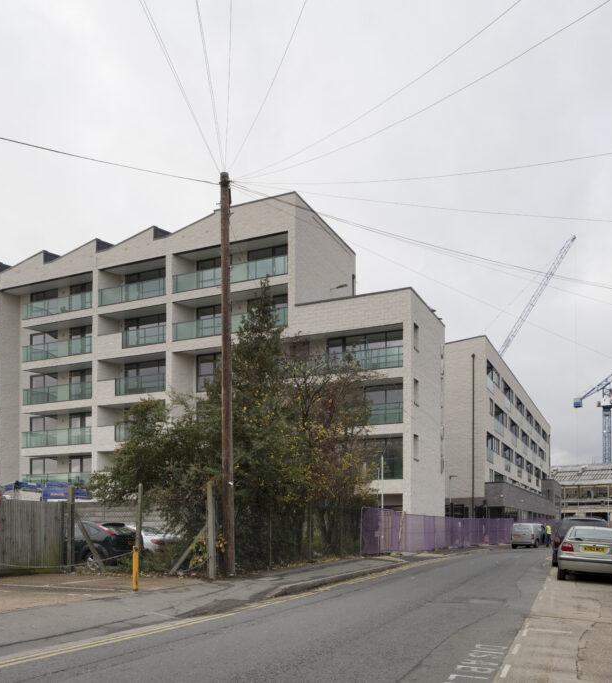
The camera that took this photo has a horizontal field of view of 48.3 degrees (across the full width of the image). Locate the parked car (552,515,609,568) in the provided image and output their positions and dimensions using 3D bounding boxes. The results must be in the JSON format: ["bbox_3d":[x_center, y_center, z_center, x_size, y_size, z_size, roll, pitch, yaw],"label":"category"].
[{"bbox_3d":[10.081,7.265,24.800,1.850,1.720,4.550,-4,-10,21],"label":"parked car"}]

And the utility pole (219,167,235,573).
[{"bbox_3d":[-2.038,0.846,17.500,0.320,10.500,0.320,-4,-10,23],"label":"utility pole"}]

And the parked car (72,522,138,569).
[{"bbox_3d":[-7.133,6.409,21.500,4.300,1.500,1.830,-4,-10,23],"label":"parked car"}]

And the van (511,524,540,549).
[{"bbox_3d":[16.909,14.777,52.000,1.900,1.950,4.700,-4,-10,24],"label":"van"}]

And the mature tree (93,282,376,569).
[{"bbox_3d":[-2.323,2.768,22.500,8.600,9.200,6.800,-4,-10,23],"label":"mature tree"}]

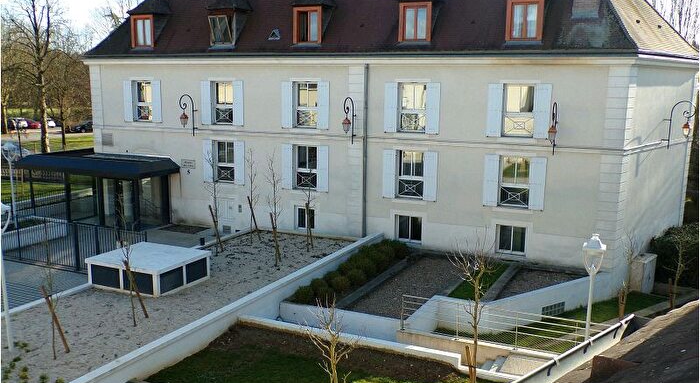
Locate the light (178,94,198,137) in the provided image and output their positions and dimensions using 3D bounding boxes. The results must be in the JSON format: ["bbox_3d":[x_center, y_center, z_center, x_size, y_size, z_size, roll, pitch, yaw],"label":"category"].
[{"bbox_3d":[-7.557,-3.559,30.347,0.370,1.966,1.235,5,10,24],"label":"light"}]

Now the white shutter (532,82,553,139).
[{"bbox_3d":[7.501,-3.106,25.180,0.578,2.100,0.050,5,10,23],"label":"white shutter"}]

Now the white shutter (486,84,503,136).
[{"bbox_3d":[5.611,-3.133,25.001,0.554,2.051,0.055,5,10,24],"label":"white shutter"}]

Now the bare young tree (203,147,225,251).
[{"bbox_3d":[-5.595,0.436,26.527,1.000,4.434,0.950,-1,9,-12],"label":"bare young tree"}]

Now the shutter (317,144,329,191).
[{"bbox_3d":[-1.172,-0.983,28.494,0.554,2.051,0.055,5,10,24],"label":"shutter"}]

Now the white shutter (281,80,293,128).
[{"bbox_3d":[-2.651,-3.650,27.338,0.524,1.930,0.045,5,10,23],"label":"white shutter"}]

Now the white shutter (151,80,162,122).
[{"bbox_3d":[-8.978,-4.168,30.095,0.524,1.930,0.045,5,10,23],"label":"white shutter"}]

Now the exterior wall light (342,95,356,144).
[{"bbox_3d":[-0.005,-2.928,26.931,0.370,1.966,1.235,5,10,24],"label":"exterior wall light"}]

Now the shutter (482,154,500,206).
[{"bbox_3d":[5.321,-0.407,24.278,0.524,1.930,0.045,5,10,23],"label":"shutter"}]

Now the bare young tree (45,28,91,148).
[{"bbox_3d":[-28.274,-10.118,63.824,4.600,11.780,4.600,5,10,23],"label":"bare young tree"}]

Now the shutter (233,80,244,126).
[{"bbox_3d":[-5.126,-4.031,29.858,0.554,2.051,0.055,5,10,24],"label":"shutter"}]

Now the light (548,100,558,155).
[{"bbox_3d":[7.747,-2.377,24.429,0.353,2.016,1.365,5,10,23],"label":"light"}]

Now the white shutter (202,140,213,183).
[{"bbox_3d":[-6.444,-1.372,29.404,0.524,1.930,0.045,5,10,23],"label":"white shutter"}]

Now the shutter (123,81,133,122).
[{"bbox_3d":[-10.523,-4.295,30.768,0.524,1.930,0.045,5,10,23],"label":"shutter"}]

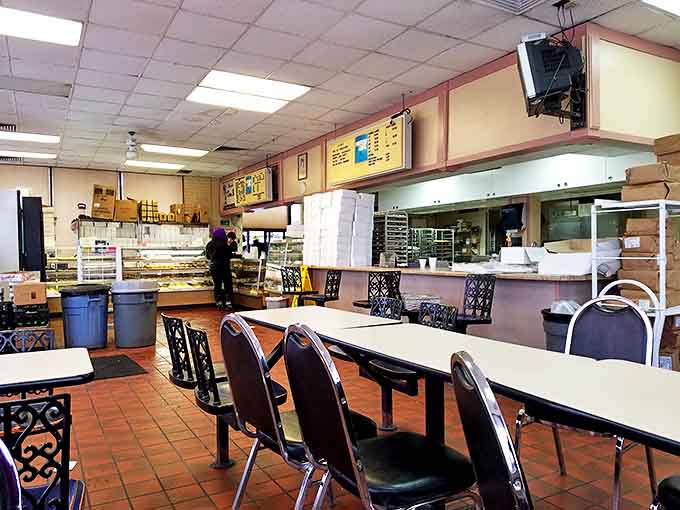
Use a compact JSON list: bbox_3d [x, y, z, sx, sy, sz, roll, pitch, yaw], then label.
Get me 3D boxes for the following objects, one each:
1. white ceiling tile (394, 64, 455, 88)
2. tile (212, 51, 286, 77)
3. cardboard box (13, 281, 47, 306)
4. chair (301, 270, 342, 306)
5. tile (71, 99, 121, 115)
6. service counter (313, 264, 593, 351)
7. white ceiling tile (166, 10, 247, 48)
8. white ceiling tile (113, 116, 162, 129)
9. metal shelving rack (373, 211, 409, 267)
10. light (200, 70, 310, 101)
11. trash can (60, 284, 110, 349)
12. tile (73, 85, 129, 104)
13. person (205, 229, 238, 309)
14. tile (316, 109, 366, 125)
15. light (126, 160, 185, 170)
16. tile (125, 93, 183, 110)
[{"bbox_3d":[0.955,-1.990,5.666,0.605,0.020,0.605,-1,1,-30],"label":"white ceiling tile"},{"bbox_3d":[-0.931,-1.970,5.284,0.610,0.022,0.610,-1,1,-30],"label":"tile"},{"bbox_3d":[-4.674,0.599,7.694,0.410,0.290,0.340,-1,1,-30],"label":"cardboard box"},{"bbox_3d":[-0.233,0.649,7.157,0.430,0.850,0.420,-1,0,-31],"label":"chair"},{"bbox_3d":[-3.214,-1.958,6.761,0.605,0.020,0.605,-1,1,-30],"label":"tile"},{"bbox_3d":[1.103,0.620,6.730,0.700,0.880,5.150,-1,0,-31],"label":"service counter"},{"bbox_3d":[-1.150,-1.955,4.436,0.605,0.020,0.605,-1,1,-30],"label":"white ceiling tile"},{"bbox_3d":[-2.995,-1.969,7.595,0.605,0.020,0.605,-1,1,-30],"label":"white ceiling tile"},{"bbox_3d":[0.828,0.160,8.773,0.480,1.760,0.580,-1,1,-30],"label":"metal shelving rack"},{"bbox_3d":[-0.975,-1.959,5.953,1.200,0.060,0.600,-1,0,-31],"label":"light"},{"bbox_3d":[-3.173,0.764,6.372,0.570,0.720,0.570,-1,0,-31],"label":"trash can"},{"bbox_3d":[-2.912,-1.961,6.246,0.605,0.020,0.605,-1,0,-30],"label":"tile"},{"bbox_3d":[-2.454,0.264,10.700,0.550,1.640,0.420,-1,0,18],"label":"person"},{"bbox_3d":[0.031,-1.994,7.262,0.610,0.022,0.610,-1,1,-30],"label":"tile"},{"bbox_3d":[-4.050,-1.949,11.150,1.200,0.060,0.600,-1,0,-31],"label":"light"},{"bbox_3d":[-2.386,-1.968,6.555,0.605,0.020,0.605,-1,0,-30],"label":"tile"}]

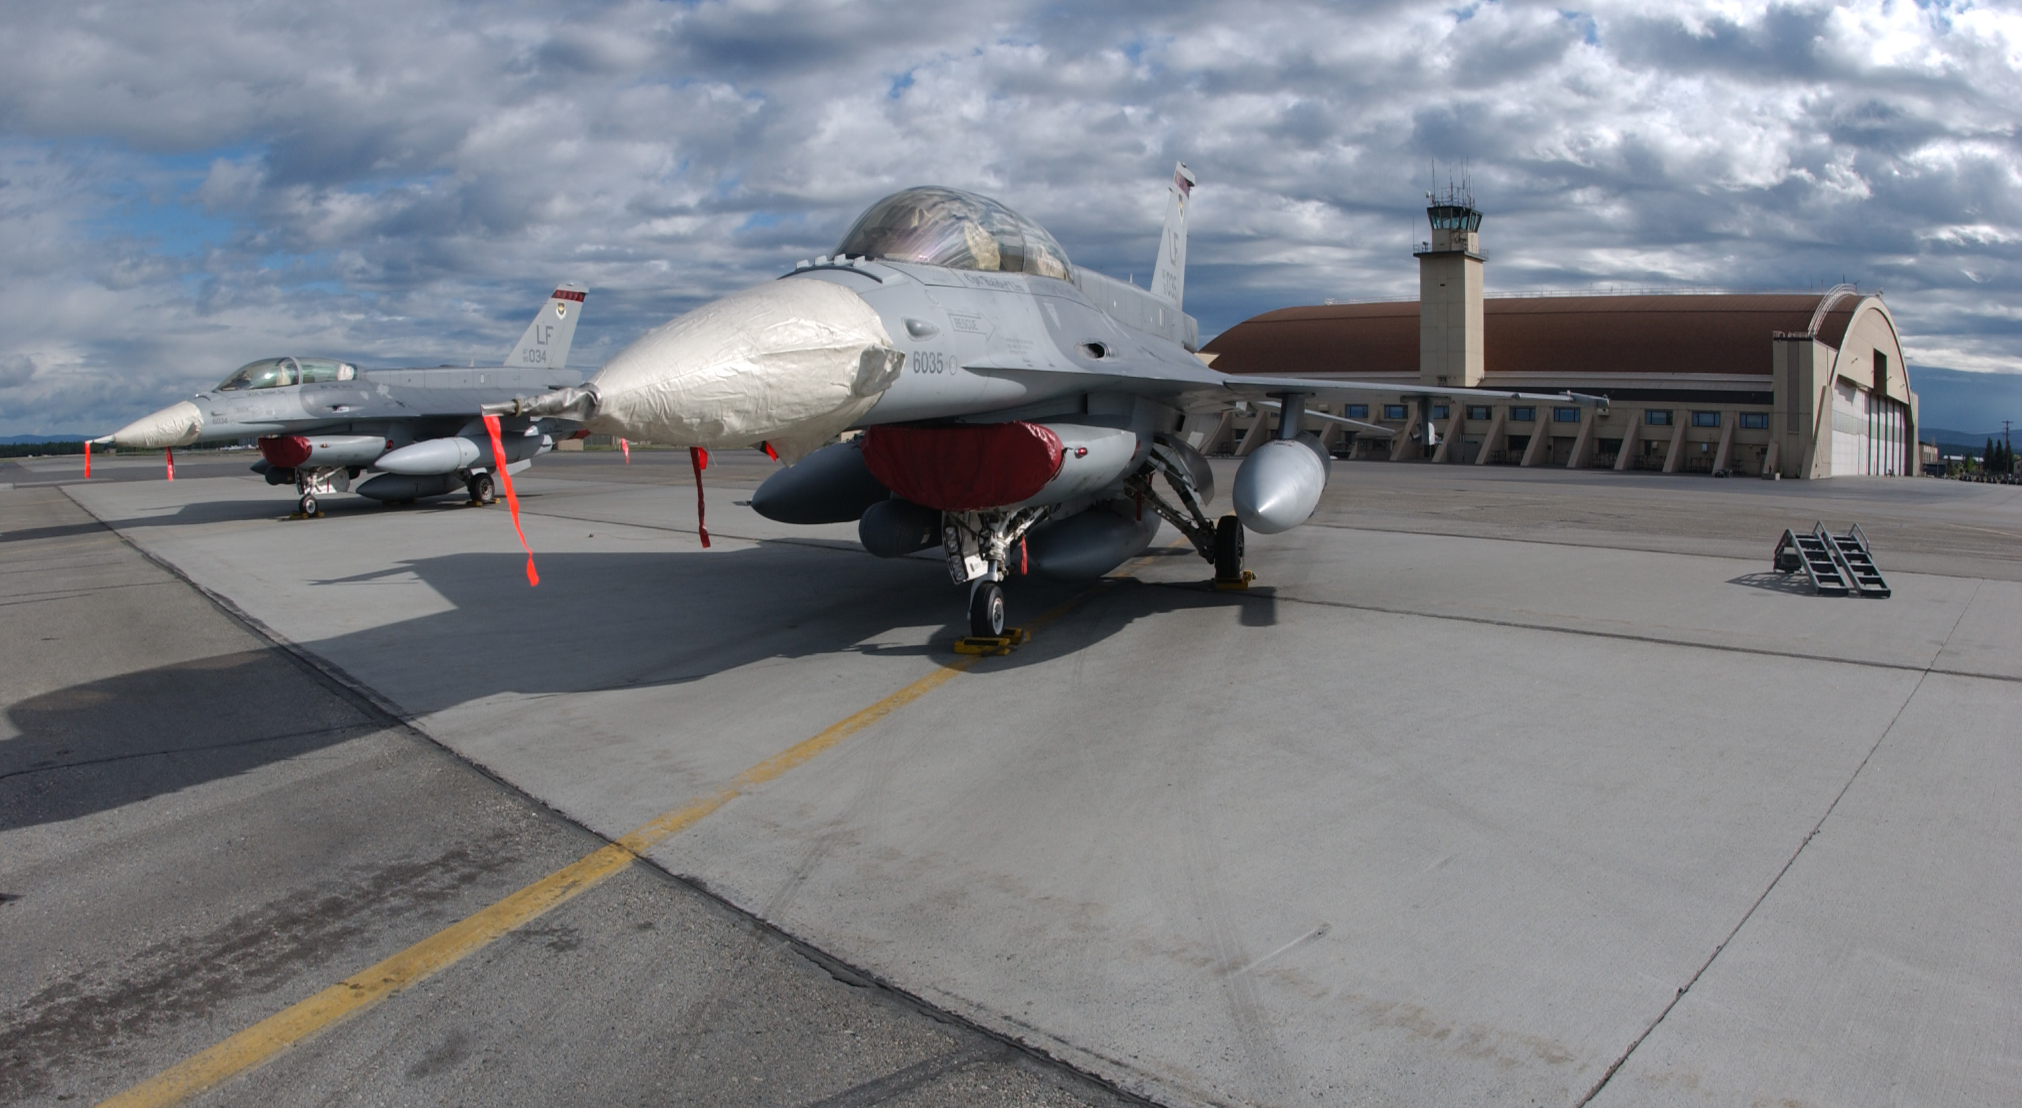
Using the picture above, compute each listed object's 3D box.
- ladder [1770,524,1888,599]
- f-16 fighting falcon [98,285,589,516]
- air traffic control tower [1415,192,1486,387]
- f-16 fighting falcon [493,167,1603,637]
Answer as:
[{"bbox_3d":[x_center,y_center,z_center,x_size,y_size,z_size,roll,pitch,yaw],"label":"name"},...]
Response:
[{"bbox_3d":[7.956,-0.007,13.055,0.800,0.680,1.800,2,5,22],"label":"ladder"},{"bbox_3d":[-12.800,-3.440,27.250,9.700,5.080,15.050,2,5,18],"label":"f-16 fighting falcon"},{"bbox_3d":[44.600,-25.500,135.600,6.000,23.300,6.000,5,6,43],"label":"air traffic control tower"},{"bbox_3d":[0.440,-2.060,11.080,9.700,5.080,15.050,2,5,16],"label":"f-16 fighting falcon"}]

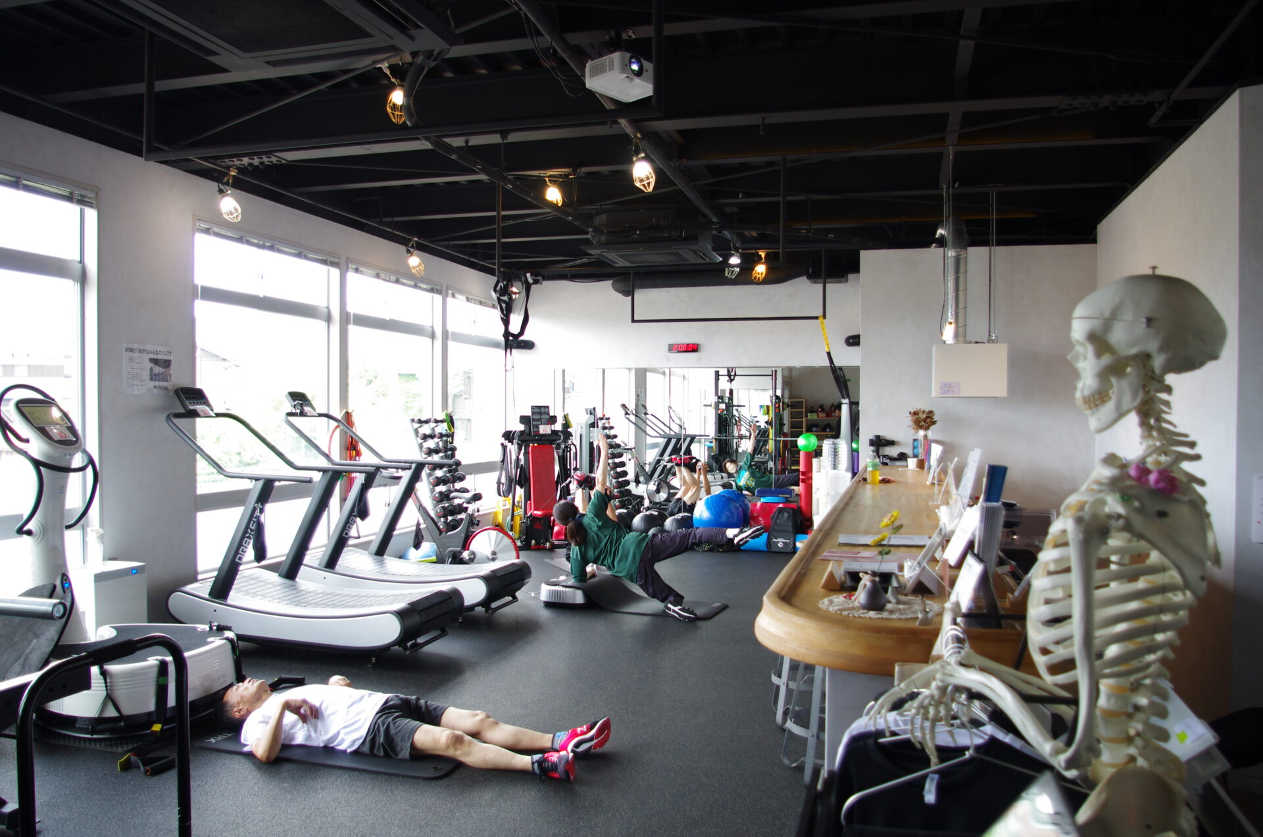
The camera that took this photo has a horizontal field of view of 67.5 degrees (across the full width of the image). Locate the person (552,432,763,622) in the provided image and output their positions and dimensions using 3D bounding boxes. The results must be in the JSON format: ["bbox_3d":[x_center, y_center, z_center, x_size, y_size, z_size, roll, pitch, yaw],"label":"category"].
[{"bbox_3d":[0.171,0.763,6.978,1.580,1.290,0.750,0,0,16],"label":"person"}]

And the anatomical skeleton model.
[{"bbox_3d":[0.597,0.622,1.339,0.500,1.645,0.430,1,0,38],"label":"anatomical skeleton model"}]

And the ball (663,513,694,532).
[{"bbox_3d":[0.528,1.214,10.430,0.340,0.340,0.340,0,0,0],"label":"ball"}]

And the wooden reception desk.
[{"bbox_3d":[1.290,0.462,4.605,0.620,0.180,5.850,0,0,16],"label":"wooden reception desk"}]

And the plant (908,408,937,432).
[{"bbox_3d":[2.263,0.019,7.350,0.220,0.190,0.200,0,0,16],"label":"plant"}]

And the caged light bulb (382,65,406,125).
[{"bbox_3d":[-1.242,-1.693,4.950,0.125,0.295,0.115,0,0,16],"label":"caged light bulb"}]

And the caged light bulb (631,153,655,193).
[{"bbox_3d":[0.076,-1.570,6.050,0.150,0.260,0.150,0,1,-45],"label":"caged light bulb"}]

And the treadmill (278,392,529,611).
[{"bbox_3d":[-1.700,0.594,7.016,1.780,1.580,0.810,0,0,16],"label":"treadmill"}]

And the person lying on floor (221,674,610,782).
[{"bbox_3d":[-0.998,1.295,4.102,1.800,0.250,0.640,0,0,18],"label":"person lying on floor"}]

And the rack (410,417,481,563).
[{"bbox_3d":[-1.721,0.682,8.817,0.570,1.400,0.700,0,0,16],"label":"rack"}]

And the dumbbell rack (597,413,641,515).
[{"bbox_3d":[-0.235,0.652,14.009,0.570,1.400,0.700,0,0,16],"label":"dumbbell rack"}]

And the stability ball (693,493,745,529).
[{"bbox_3d":[0.955,1.102,10.400,0.550,0.550,0.550,0,0,0],"label":"stability ball"}]

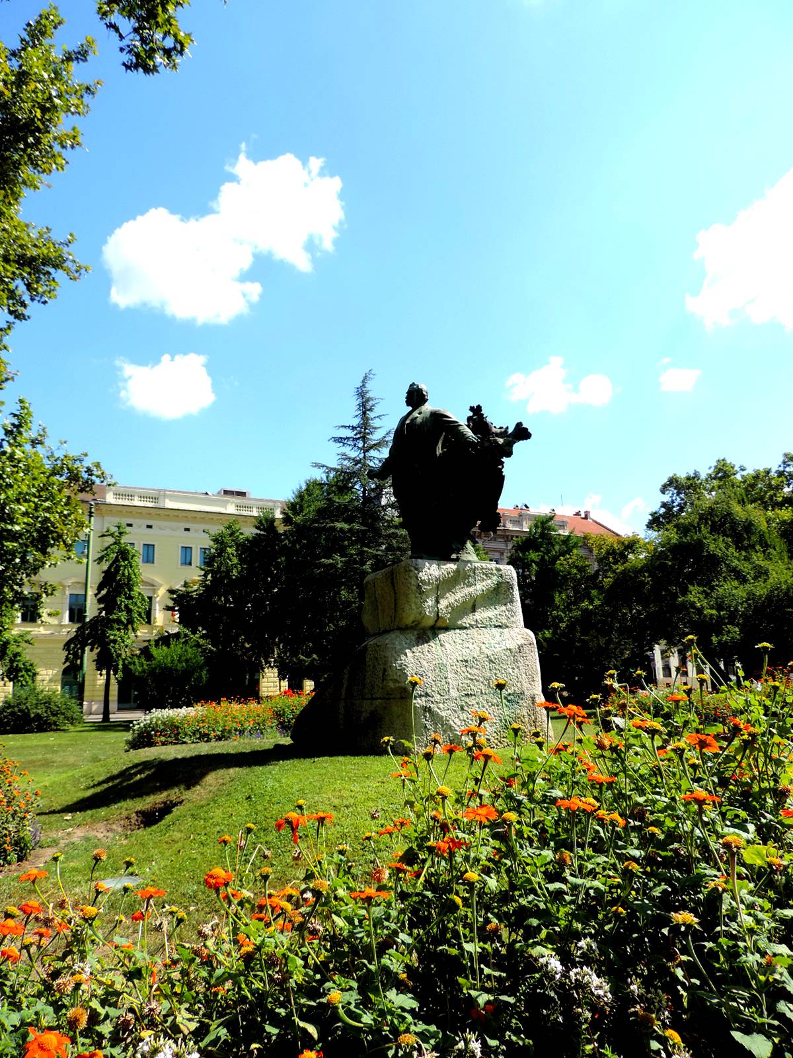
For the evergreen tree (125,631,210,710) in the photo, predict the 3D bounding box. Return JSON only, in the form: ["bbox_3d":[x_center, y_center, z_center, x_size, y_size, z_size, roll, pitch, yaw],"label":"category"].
[{"bbox_3d":[-10.514,6.836,33.376,3.600,4.280,3.600,-2,-12,0],"label":"evergreen tree"}]

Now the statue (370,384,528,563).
[{"bbox_3d":[0.976,-0.974,13.193,2.200,3.430,1.700,6,-14,-31],"label":"statue"}]

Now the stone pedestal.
[{"bbox_3d":[0.316,2.159,12.627,3.300,2.890,3.300,4,-14,-26],"label":"stone pedestal"}]

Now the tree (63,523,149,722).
[{"bbox_3d":[-14.642,4.698,36.930,4.200,10.100,4.200,-2,-12,0],"label":"tree"}]

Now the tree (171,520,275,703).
[{"bbox_3d":[-9.149,4.609,37.936,5.200,10.470,5.200,-2,-12,0],"label":"tree"}]

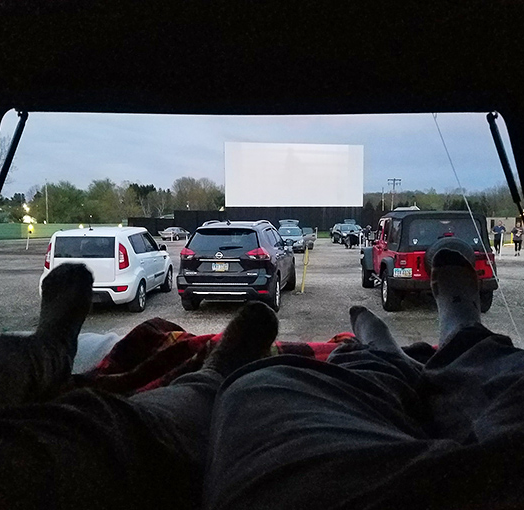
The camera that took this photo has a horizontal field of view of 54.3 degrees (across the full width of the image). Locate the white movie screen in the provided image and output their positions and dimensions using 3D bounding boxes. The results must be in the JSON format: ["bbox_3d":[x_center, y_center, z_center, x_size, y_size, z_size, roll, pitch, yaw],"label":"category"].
[{"bbox_3d":[5.654,-13.215,85.197,23.592,10.527,0.500,-1,3,-10],"label":"white movie screen"}]

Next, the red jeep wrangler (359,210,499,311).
[{"bbox_3d":[3.169,0.028,10.371,1.900,1.820,4.620,0,4,4],"label":"red jeep wrangler"}]

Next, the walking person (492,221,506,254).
[{"bbox_3d":[12.324,-0.900,26.500,0.620,1.749,0.420,1,4,20],"label":"walking person"}]

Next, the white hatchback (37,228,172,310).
[{"bbox_3d":[-3.112,0.175,10.951,1.820,1.620,4.120,0,5,1],"label":"white hatchback"}]

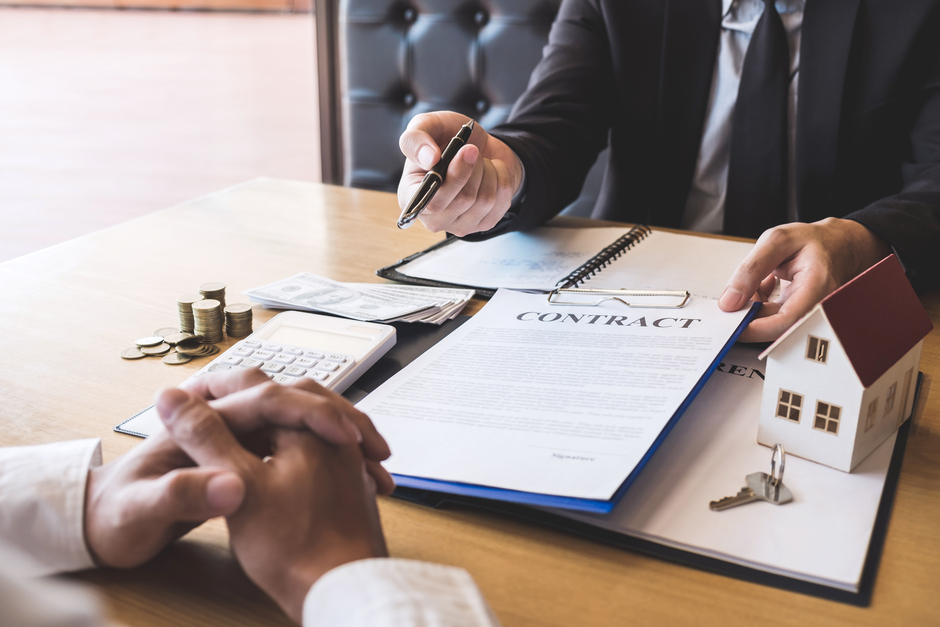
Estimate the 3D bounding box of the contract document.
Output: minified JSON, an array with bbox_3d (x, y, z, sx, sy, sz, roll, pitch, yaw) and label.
[{"bbox_3d":[0.046,0.038,0.735,0.222,0.017,0.312,3,21,28],"label":"contract document"}]

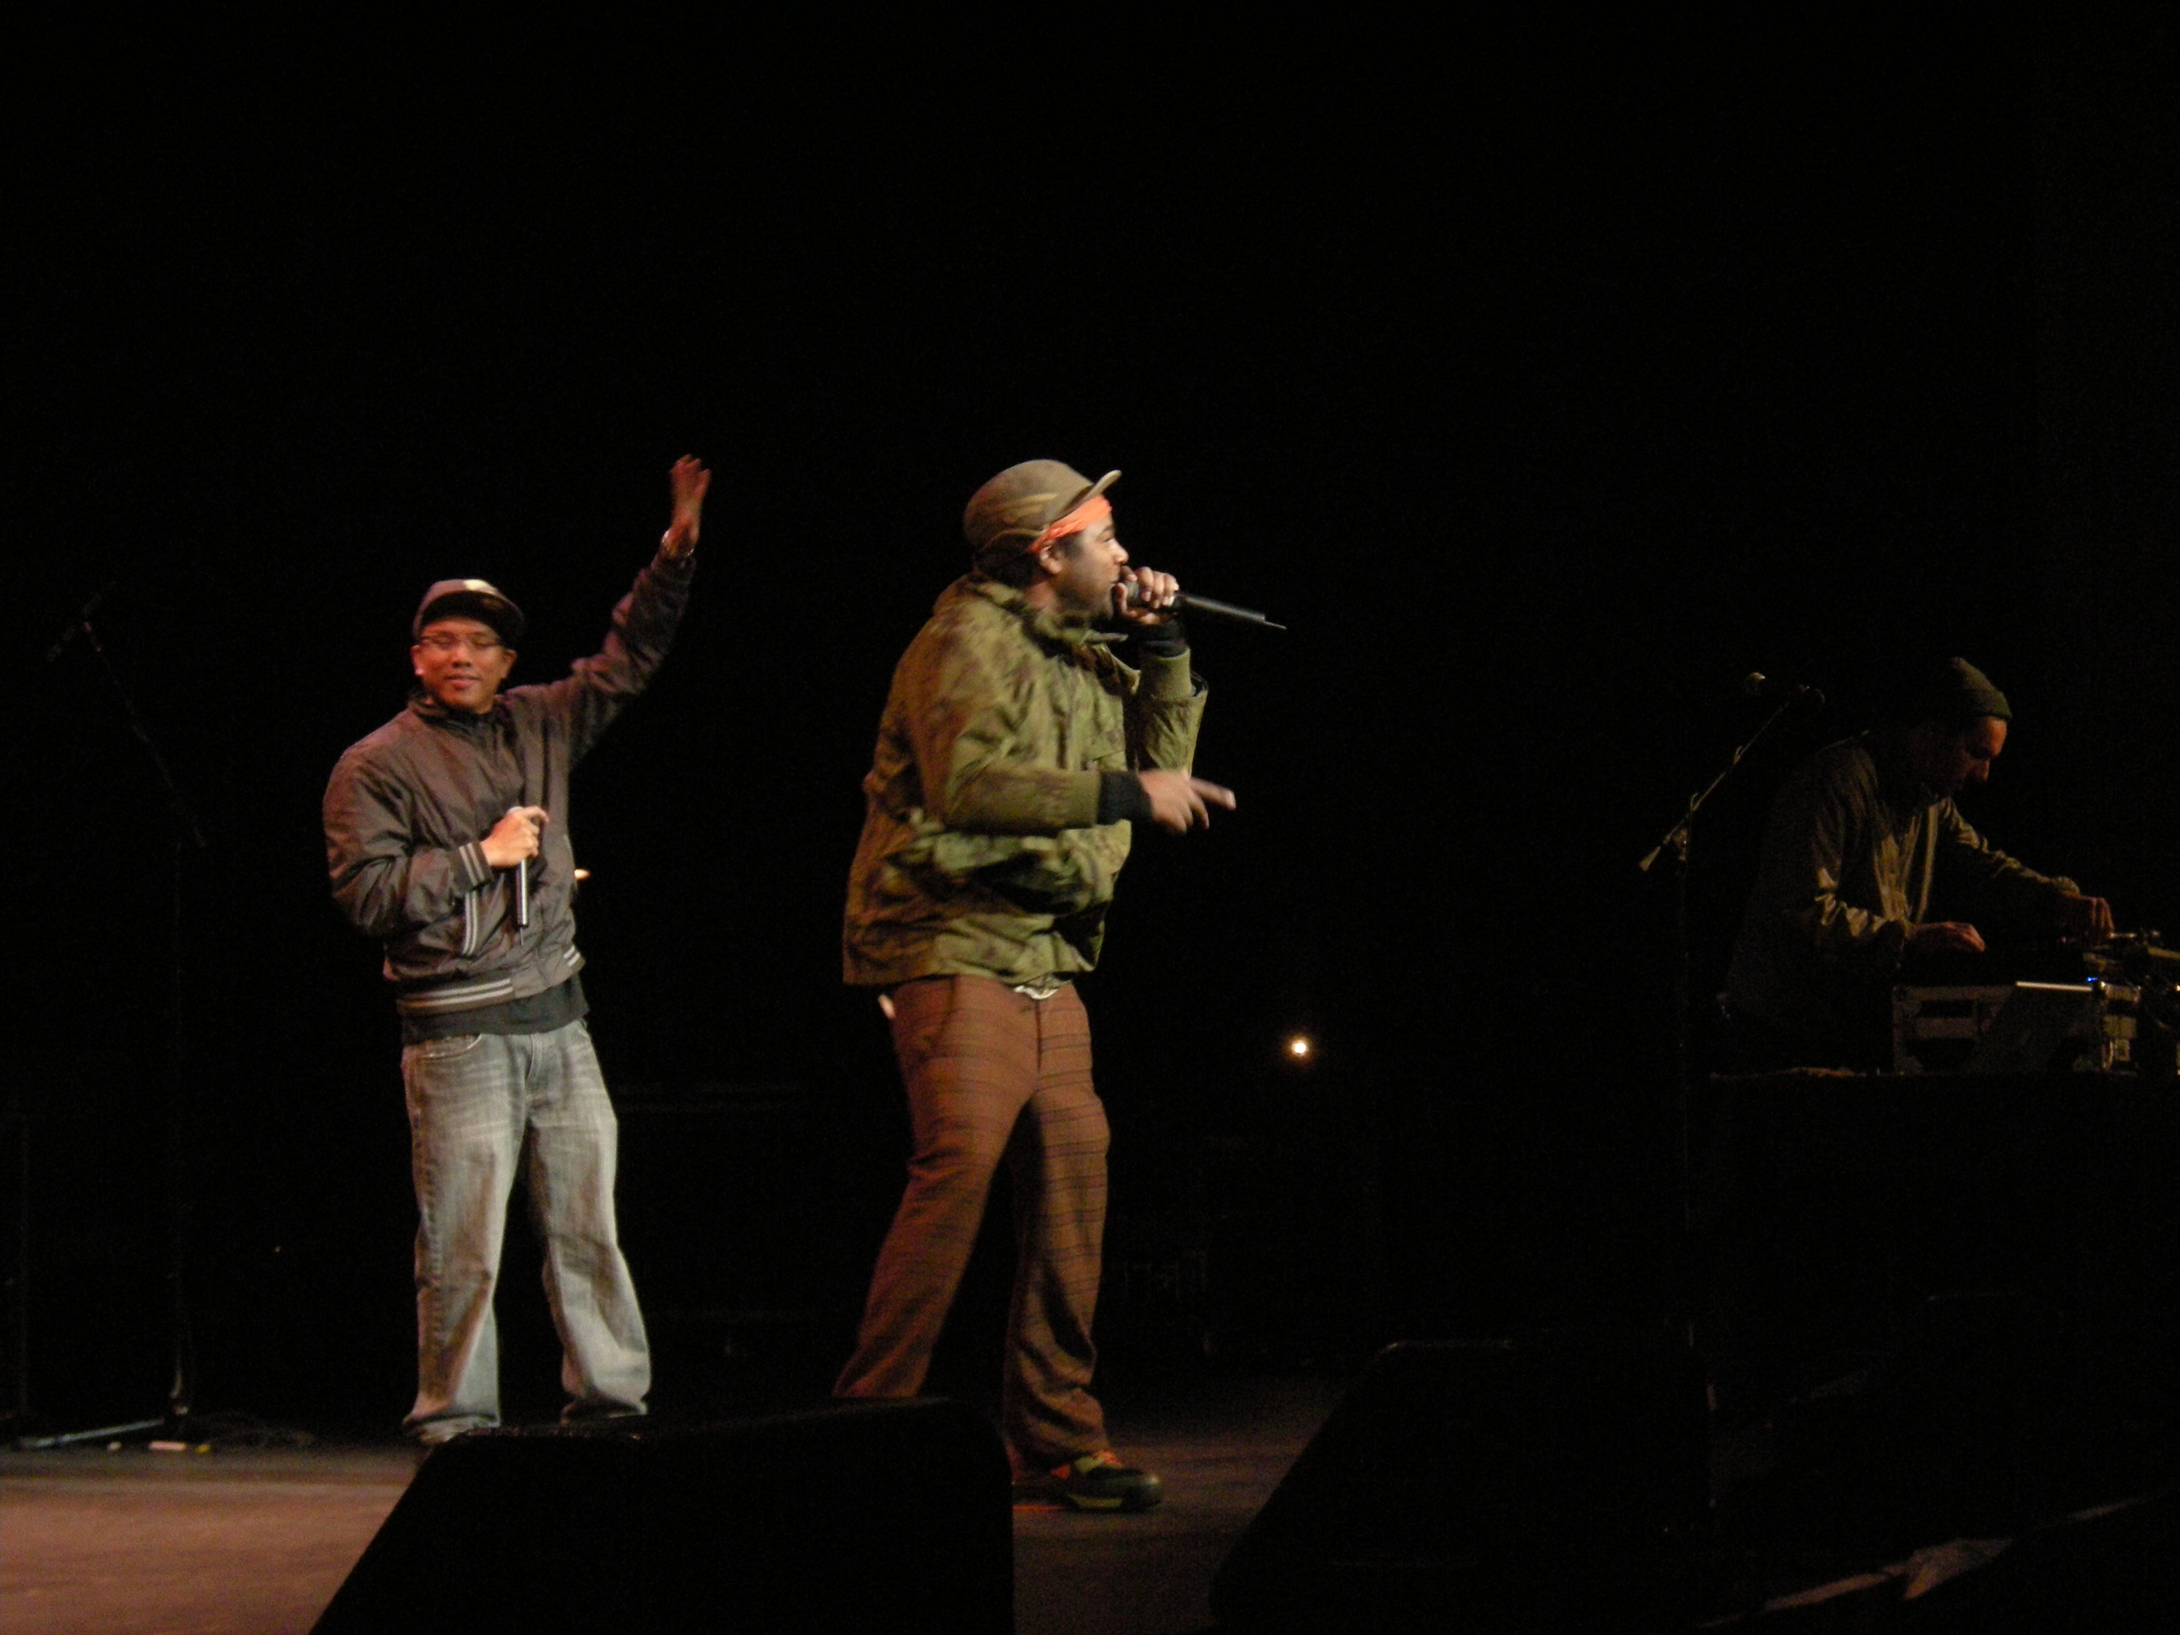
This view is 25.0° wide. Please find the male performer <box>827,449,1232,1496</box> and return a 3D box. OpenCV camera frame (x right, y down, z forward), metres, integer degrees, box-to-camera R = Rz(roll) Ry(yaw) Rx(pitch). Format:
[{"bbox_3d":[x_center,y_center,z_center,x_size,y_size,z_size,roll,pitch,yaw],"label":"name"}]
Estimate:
[{"bbox_3d":[-0.098,0.275,8.149,0.620,1.751,0.560,-2,-4,27],"label":"male performer"}]

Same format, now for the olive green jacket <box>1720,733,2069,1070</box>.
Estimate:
[{"bbox_3d":[1.693,0.154,10.261,0.620,0.677,0.550,-2,-4,28],"label":"olive green jacket"}]

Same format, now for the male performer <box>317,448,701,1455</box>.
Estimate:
[{"bbox_3d":[-1.140,0.264,9.803,0.760,1.985,0.480,2,-4,-27],"label":"male performer"}]

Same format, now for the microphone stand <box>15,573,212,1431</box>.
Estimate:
[{"bbox_3d":[-1.984,0.403,10.045,0.430,1.738,0.480,0,-4,0],"label":"microphone stand"}]

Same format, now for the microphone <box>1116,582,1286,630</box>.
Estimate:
[{"bbox_3d":[0.184,-0.346,8.150,0.280,0.052,0.052,11,0,0],"label":"microphone"}]

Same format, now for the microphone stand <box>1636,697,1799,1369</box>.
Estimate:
[{"bbox_3d":[1.235,0.503,9.788,0.500,1.505,0.550,0,-4,0],"label":"microphone stand"}]

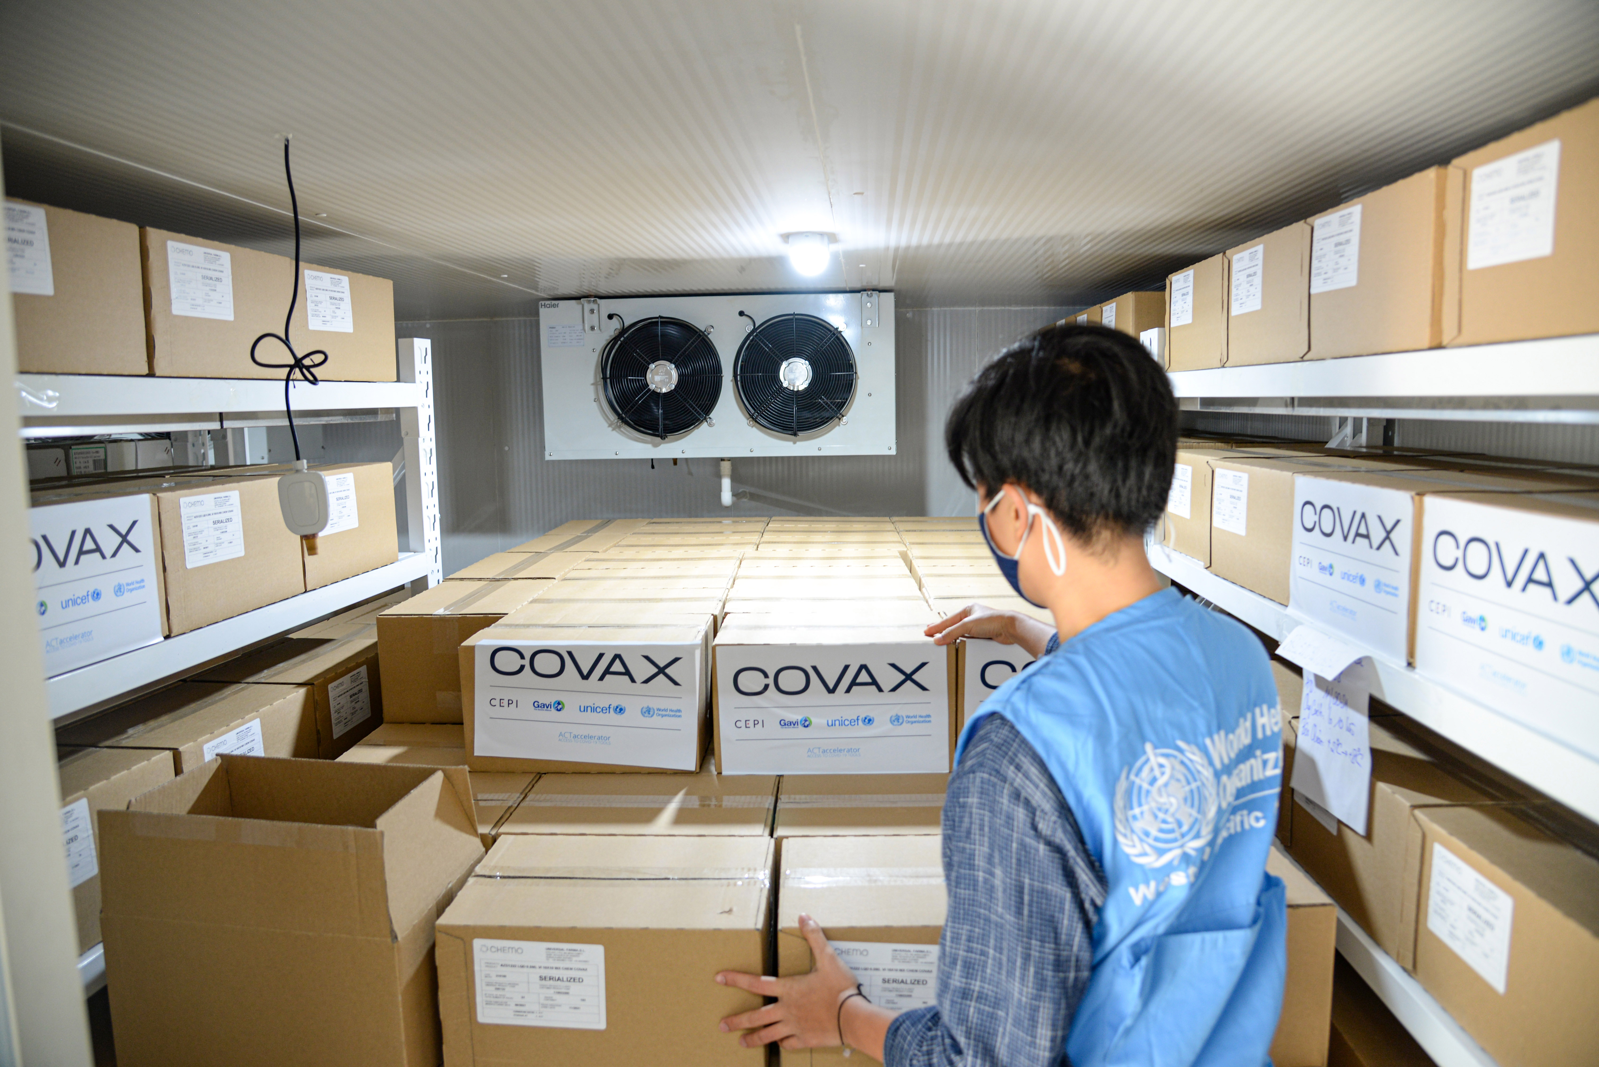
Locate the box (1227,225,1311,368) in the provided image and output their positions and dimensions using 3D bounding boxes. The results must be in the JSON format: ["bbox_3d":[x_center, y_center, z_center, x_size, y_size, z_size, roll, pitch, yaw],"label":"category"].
[{"bbox_3d":[0.916,-0.398,1.817,0.254,0.211,0.383,0,7,4],"label":"box"}]

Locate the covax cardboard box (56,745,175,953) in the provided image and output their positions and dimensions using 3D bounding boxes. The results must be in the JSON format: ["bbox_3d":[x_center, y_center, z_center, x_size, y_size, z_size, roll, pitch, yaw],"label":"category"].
[{"bbox_3d":[-1.080,0.454,1.431,0.254,0.211,0.383,0,7,5],"label":"covax cardboard box"}]

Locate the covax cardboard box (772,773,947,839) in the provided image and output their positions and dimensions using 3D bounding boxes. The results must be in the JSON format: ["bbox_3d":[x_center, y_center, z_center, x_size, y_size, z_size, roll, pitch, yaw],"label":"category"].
[{"bbox_3d":[0.158,0.495,1.563,0.370,0.207,0.247,0,7,1],"label":"covax cardboard box"}]

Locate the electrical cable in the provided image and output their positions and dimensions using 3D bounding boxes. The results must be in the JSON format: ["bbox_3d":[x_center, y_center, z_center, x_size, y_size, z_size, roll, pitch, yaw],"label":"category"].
[{"bbox_3d":[-0.696,-0.312,1.440,0.108,0.427,0.050,0,7,4],"label":"electrical cable"}]

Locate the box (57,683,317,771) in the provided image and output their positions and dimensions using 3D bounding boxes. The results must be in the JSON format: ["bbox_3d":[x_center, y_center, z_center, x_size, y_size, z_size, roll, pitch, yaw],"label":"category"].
[{"bbox_3d":[-1.034,0.404,1.799,0.247,0.207,0.370,0,7,4],"label":"box"}]

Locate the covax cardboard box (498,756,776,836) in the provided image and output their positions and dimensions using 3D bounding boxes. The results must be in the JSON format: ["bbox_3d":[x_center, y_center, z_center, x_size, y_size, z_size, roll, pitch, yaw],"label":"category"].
[{"bbox_3d":[-0.229,0.509,1.618,0.383,0.211,0.254,-1,7,2],"label":"covax cardboard box"}]

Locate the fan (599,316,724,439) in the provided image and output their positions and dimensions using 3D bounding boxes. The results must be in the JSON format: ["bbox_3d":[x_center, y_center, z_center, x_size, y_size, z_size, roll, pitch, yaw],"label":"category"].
[{"bbox_3d":[-0.443,-0.511,3.479,0.401,0.391,0.100,0,7,4],"label":"fan"}]

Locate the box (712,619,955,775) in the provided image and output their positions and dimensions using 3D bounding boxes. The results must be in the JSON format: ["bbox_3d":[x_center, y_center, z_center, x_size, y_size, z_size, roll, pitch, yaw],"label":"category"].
[{"bbox_3d":[0.057,0.259,1.781,0.370,0.207,0.247,0,7,1],"label":"box"}]

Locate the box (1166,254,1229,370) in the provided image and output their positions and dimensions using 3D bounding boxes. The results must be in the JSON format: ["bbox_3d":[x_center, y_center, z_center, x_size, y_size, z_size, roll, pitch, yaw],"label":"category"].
[{"bbox_3d":[0.937,-0.444,2.186,0.254,0.211,0.383,0,7,3],"label":"box"}]

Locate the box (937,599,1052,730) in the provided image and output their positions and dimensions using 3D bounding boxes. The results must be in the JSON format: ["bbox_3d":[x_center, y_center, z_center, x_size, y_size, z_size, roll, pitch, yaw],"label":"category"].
[{"bbox_3d":[0.434,0.255,1.784,0.370,0.207,0.247,0,7,1],"label":"box"}]

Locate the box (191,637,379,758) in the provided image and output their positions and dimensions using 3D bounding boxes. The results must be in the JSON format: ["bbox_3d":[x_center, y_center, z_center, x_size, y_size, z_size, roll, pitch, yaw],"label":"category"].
[{"bbox_3d":[-1.013,0.362,2.182,0.254,0.211,0.383,0,7,3],"label":"box"}]

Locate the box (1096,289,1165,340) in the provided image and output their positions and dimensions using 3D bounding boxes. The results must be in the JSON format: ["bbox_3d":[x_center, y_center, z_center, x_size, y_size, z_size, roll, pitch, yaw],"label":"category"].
[{"bbox_3d":[0.969,-0.523,2.857,0.247,0.207,0.370,0,7,4],"label":"box"}]

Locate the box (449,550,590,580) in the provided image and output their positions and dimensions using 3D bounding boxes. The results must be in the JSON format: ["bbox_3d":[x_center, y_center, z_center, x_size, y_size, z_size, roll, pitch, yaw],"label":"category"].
[{"bbox_3d":[-0.657,0.183,2.609,0.254,0.211,0.383,0,7,4],"label":"box"}]

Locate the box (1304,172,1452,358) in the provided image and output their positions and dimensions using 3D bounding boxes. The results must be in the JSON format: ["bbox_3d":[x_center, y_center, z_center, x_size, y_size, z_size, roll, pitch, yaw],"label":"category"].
[{"bbox_3d":[0.877,-0.346,1.426,0.247,0.207,0.370,0,7,4],"label":"box"}]

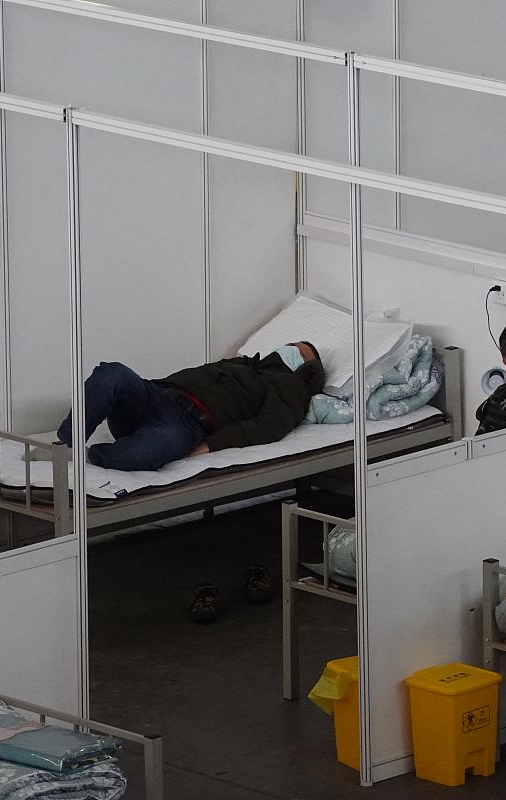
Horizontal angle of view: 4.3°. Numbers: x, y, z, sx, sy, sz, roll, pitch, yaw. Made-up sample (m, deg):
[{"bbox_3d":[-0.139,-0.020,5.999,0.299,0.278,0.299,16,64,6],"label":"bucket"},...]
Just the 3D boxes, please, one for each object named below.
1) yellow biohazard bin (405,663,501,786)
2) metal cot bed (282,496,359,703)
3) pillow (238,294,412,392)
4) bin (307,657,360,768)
[{"bbox_3d":[0.681,1.095,22.354,0.245,0.345,0.220,-14,19,-41],"label":"yellow biohazard bin"},{"bbox_3d":[1.155,0.595,23.564,2.030,0.705,0.900,-14,19,-41],"label":"metal cot bed"},{"bbox_3d":[0.274,-0.191,25.534,0.610,0.120,0.405,14,47,46],"label":"pillow"},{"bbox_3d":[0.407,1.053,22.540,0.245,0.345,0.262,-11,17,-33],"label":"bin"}]

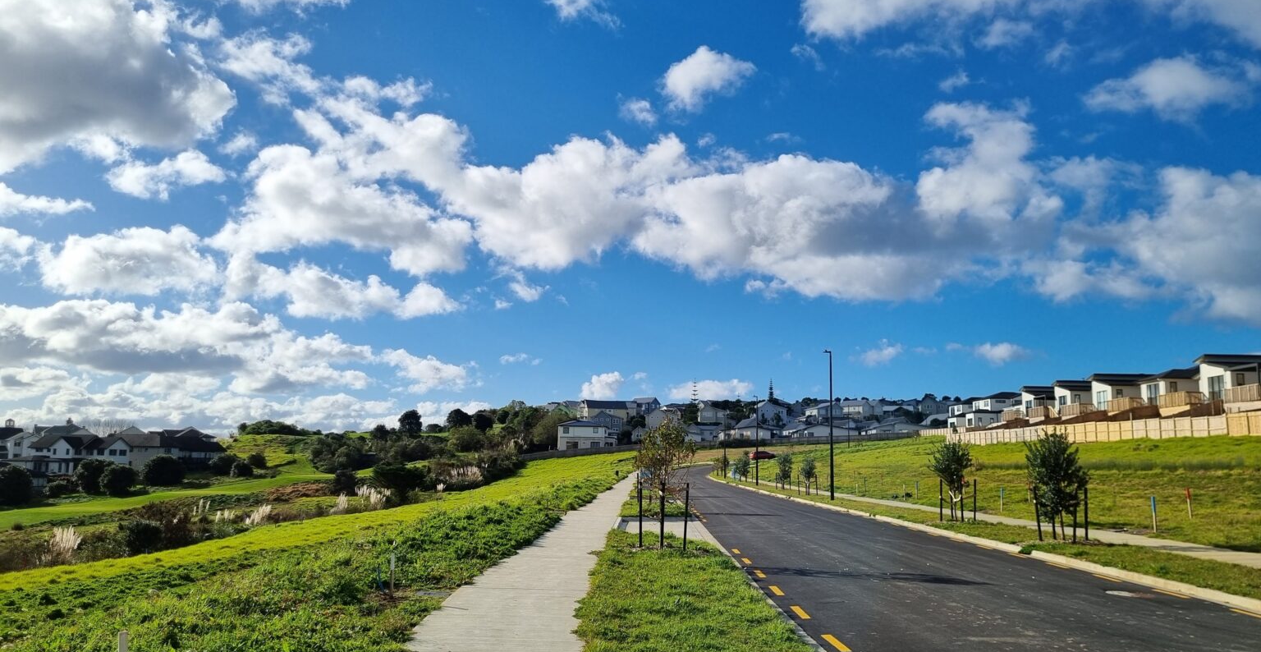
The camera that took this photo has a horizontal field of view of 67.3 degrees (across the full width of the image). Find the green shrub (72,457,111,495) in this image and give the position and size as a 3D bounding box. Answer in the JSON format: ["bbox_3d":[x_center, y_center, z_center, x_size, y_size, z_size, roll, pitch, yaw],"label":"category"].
[{"bbox_3d":[-101.275,28.317,178.000,7.220,7.130,7.220,0,-8,0],"label":"green shrub"}]

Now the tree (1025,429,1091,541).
[{"bbox_3d":[9.683,3.647,21.500,1.400,2.500,1.400,1,-8,0],"label":"tree"}]

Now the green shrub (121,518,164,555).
[{"bbox_3d":[-26.800,11.572,52.000,2.380,2.070,2.380,0,-8,0],"label":"green shrub"}]

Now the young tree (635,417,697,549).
[{"bbox_3d":[0.704,3.097,18.800,1.230,2.570,1.230,0,-8,0],"label":"young tree"}]

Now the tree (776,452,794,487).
[{"bbox_3d":[10.581,9.952,65.000,1.220,2.510,1.220,0,-8,0],"label":"tree"}]

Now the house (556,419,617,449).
[{"bbox_3d":[-9.895,24.180,210.000,12.300,6.900,9.500,2,-8,-7],"label":"house"}]

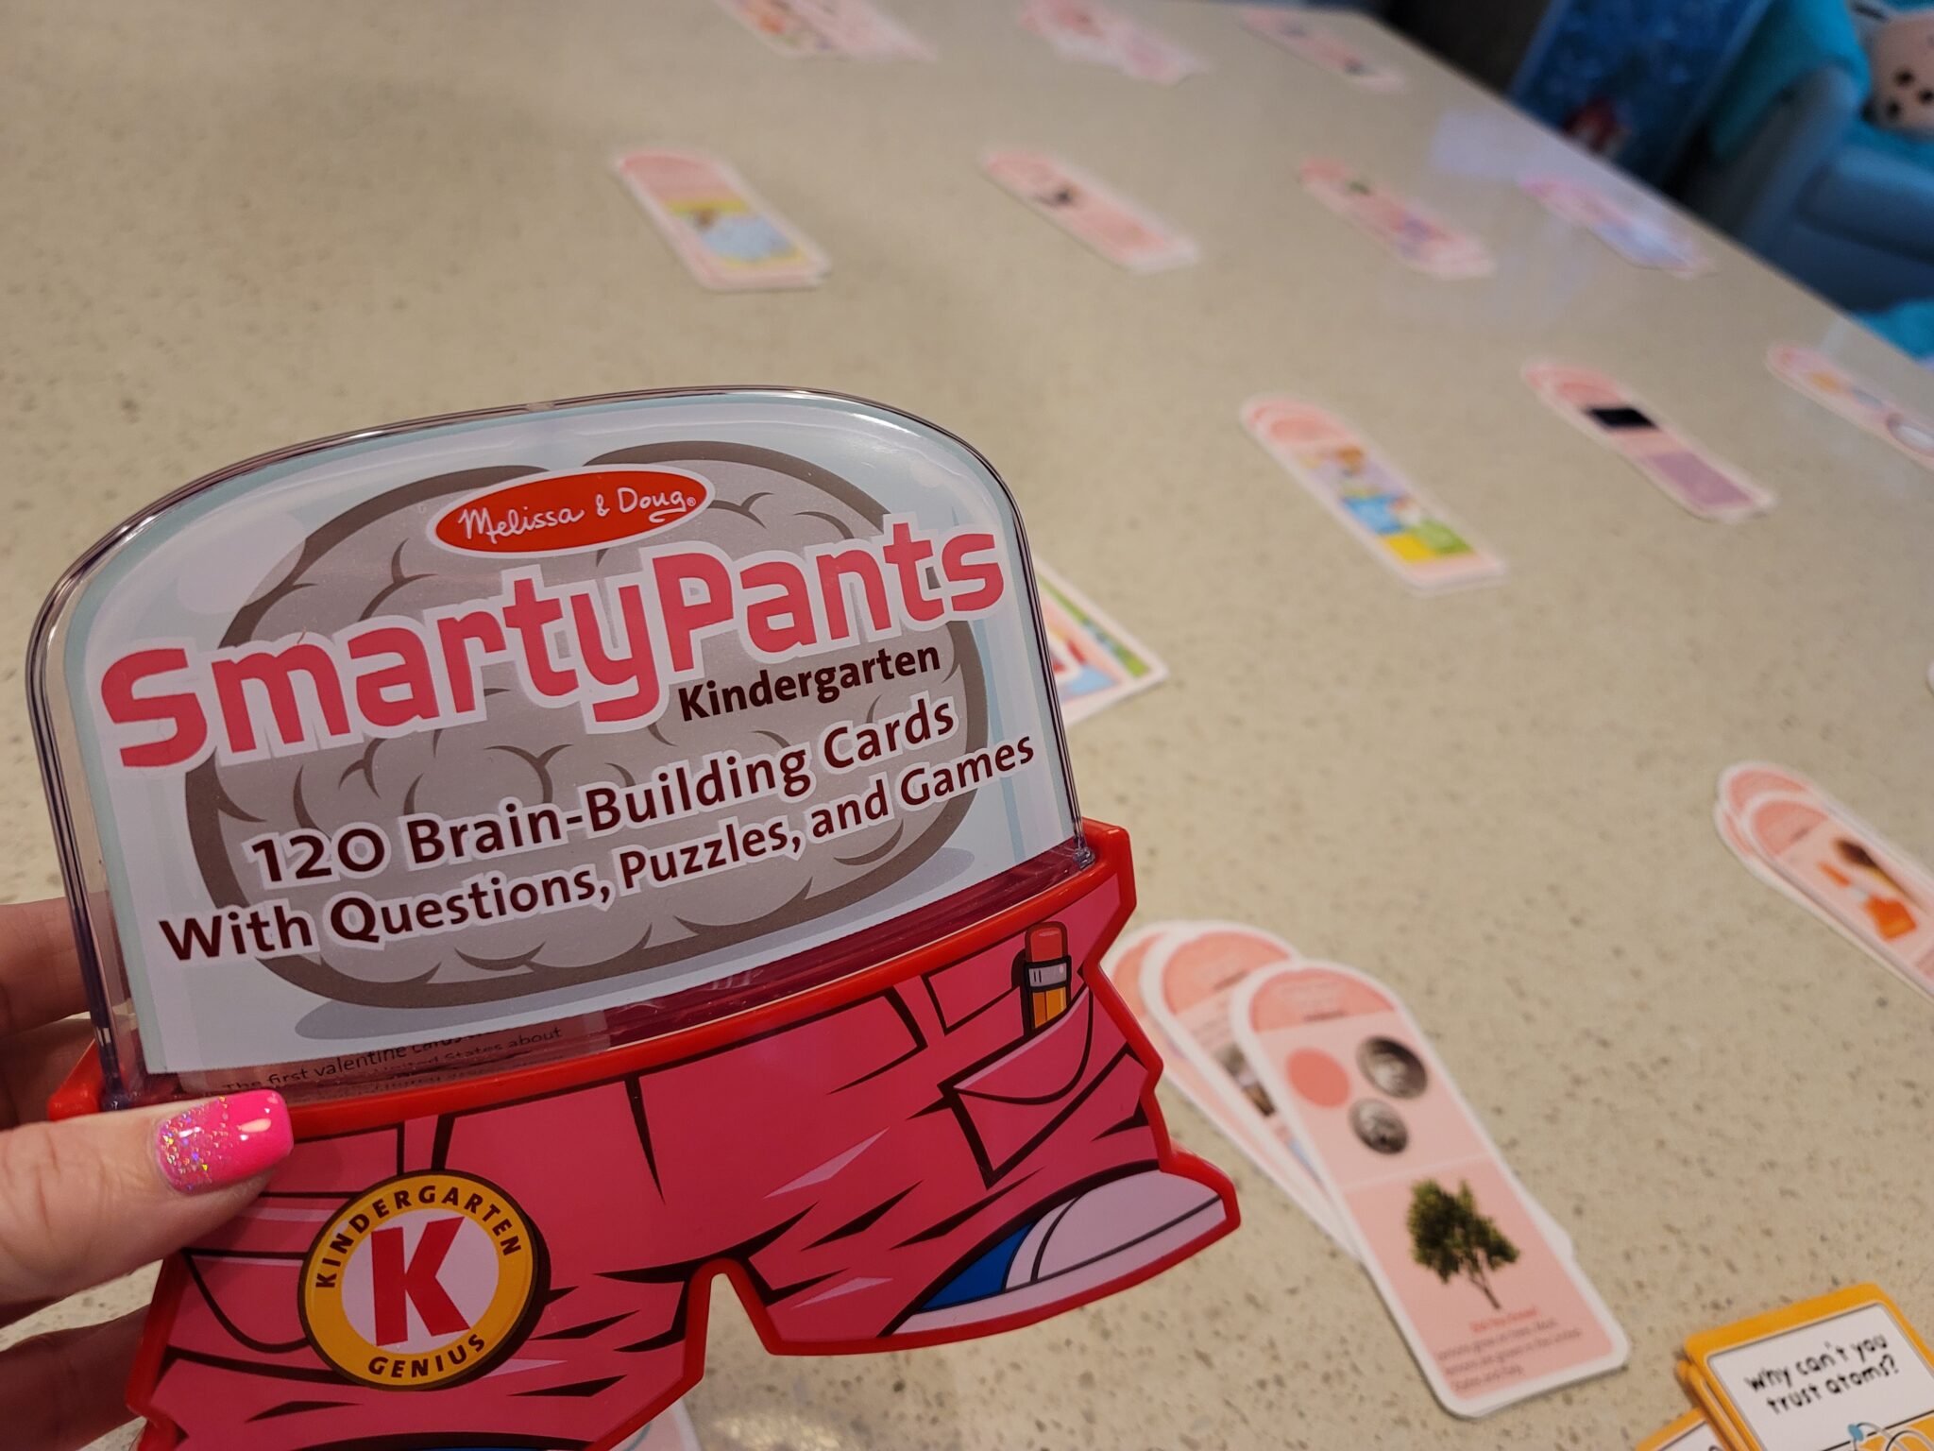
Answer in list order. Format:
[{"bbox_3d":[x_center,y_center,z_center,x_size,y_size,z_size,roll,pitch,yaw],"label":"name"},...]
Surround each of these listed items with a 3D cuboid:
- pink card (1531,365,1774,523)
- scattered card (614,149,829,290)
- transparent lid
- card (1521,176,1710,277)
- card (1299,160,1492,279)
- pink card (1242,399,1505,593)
[{"bbox_3d":[0.340,-0.149,0.708,0.066,0.004,0.136,-14,50,-27],"label":"pink card"},{"bbox_3d":[-0.129,-0.258,0.697,0.063,0.004,0.141,-15,50,-28],"label":"scattered card"},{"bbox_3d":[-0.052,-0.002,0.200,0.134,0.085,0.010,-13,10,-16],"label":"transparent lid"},{"bbox_3d":[0.452,-0.351,0.977,0.076,0.004,0.140,-22,55,-35],"label":"card"},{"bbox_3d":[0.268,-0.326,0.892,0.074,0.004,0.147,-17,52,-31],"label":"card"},{"bbox_3d":[0.179,-0.109,0.622,0.059,0.004,0.138,-13,49,-26],"label":"pink card"}]

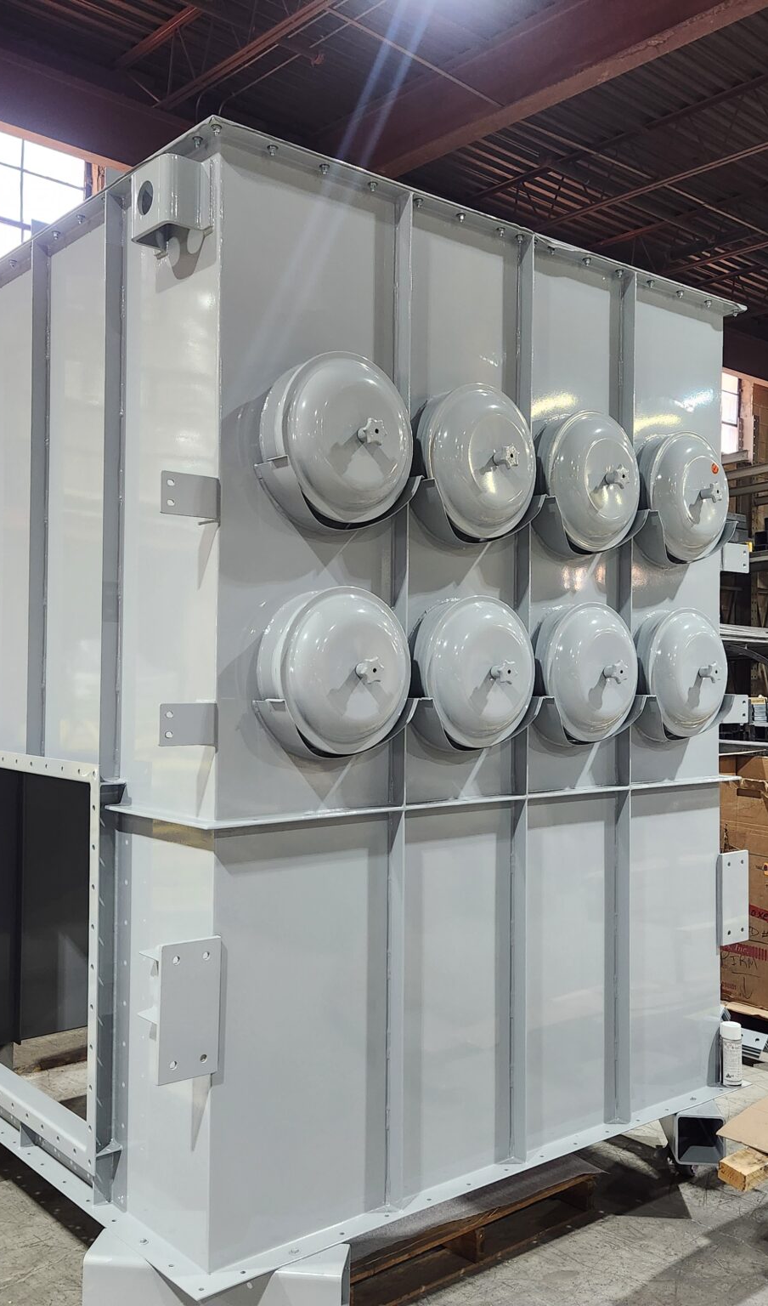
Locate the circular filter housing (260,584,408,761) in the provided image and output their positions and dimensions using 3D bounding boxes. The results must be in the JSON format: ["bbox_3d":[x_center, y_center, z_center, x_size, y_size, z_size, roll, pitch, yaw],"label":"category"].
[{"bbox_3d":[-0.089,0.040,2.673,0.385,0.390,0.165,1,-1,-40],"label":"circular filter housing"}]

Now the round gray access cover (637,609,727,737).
[{"bbox_3d":[0.952,0.065,3.595,0.402,0.402,0.191,1,-1,-40],"label":"round gray access cover"}]

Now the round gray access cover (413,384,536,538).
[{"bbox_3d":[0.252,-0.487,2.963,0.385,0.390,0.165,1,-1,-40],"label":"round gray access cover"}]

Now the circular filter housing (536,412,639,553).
[{"bbox_3d":[0.606,-0.485,3.304,0.402,0.402,0.191,1,-1,-40],"label":"circular filter housing"}]

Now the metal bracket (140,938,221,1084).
[{"bbox_3d":[-0.460,0.784,2.573,0.157,0.300,0.122,1,-1,-40],"label":"metal bracket"}]

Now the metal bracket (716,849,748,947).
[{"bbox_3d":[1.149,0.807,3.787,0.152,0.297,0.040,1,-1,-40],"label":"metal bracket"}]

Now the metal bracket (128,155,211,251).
[{"bbox_3d":[-0.511,-1.046,2.698,0.098,0.157,0.265,1,-1,-40],"label":"metal bracket"}]

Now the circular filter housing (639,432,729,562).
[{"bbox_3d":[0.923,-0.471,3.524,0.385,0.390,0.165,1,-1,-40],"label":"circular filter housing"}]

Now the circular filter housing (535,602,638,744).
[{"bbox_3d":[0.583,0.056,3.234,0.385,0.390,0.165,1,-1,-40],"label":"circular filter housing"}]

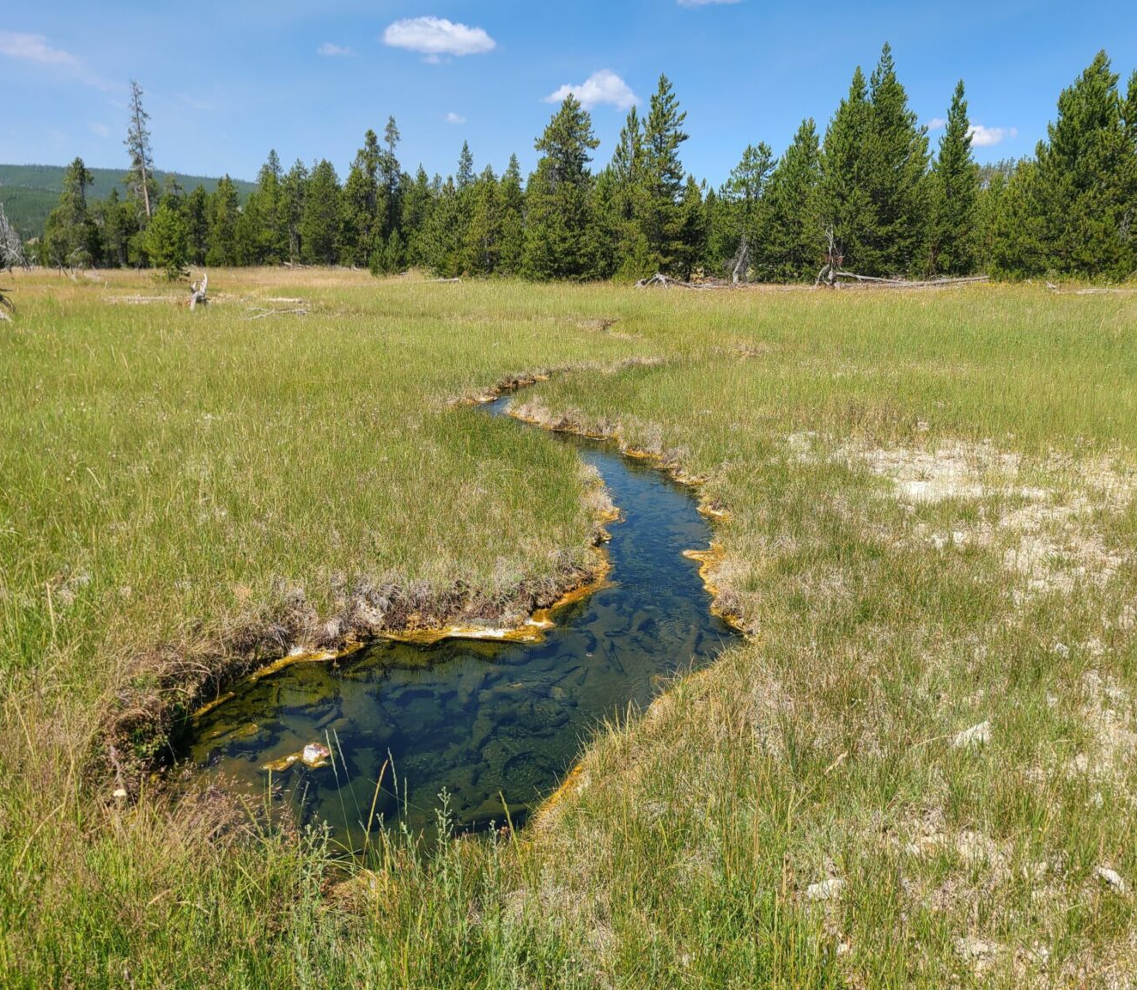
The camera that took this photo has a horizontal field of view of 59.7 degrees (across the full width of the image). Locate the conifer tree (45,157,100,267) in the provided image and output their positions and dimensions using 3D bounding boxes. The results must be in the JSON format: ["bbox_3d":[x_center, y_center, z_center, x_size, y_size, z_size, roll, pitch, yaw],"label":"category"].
[{"bbox_3d":[-33.540,-19.000,66.898,3.799,7.198,3.799,-7,16,-25],"label":"conifer tree"}]

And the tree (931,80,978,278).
[{"bbox_3d":[17.895,-14.539,45.938,2.362,8.758,2.362,5,15,20],"label":"tree"}]

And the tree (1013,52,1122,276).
[{"bbox_3d":[22.050,-14.490,43.790,4.970,9.400,4.970,0,14,0],"label":"tree"}]

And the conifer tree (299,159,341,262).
[{"bbox_3d":[-19.919,-22.777,79.959,3.427,8.162,3.427,-3,14,-13],"label":"conifer tree"}]

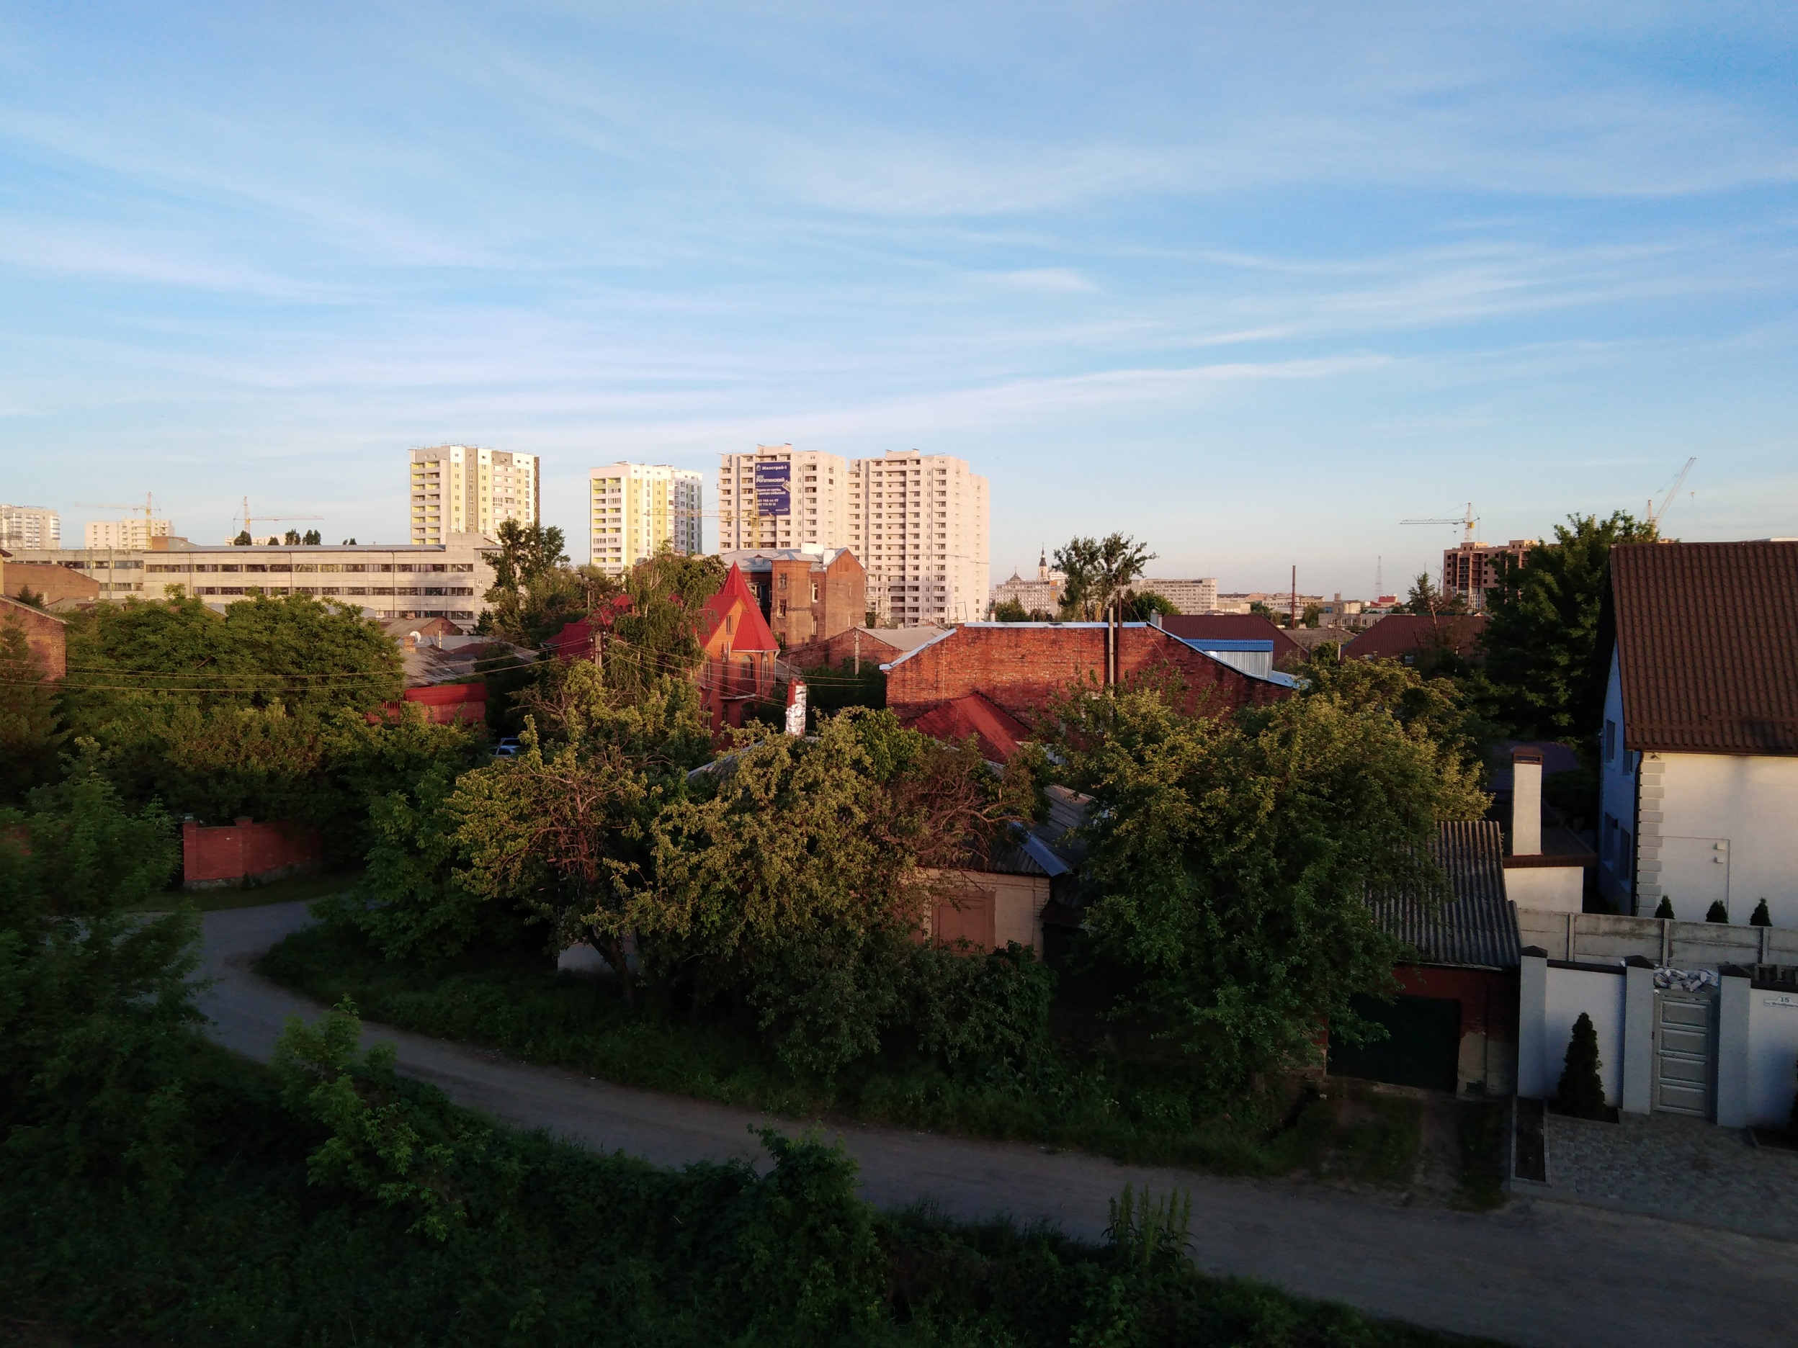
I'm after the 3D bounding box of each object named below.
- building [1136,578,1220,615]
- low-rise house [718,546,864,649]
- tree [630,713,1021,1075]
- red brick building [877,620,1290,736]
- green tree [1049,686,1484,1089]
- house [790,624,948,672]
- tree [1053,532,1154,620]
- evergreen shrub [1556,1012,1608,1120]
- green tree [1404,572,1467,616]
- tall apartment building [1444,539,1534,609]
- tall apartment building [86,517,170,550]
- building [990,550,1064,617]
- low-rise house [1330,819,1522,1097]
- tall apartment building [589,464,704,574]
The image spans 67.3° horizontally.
[{"bbox_3d":[176.728,-44.828,870.417,52.000,32.270,15.000,2,3,37],"label":"building"},{"bbox_3d":[-14.057,-7.677,176.518,16.500,17.260,11.500,2,3,25],"label":"low-rise house"},{"bbox_3d":[-1.501,4.175,27.513,7.600,6.790,6.500,0,3,-3],"label":"tree"},{"bbox_3d":[8.803,2.277,53.413,15.150,8.620,12.000,2,3,25],"label":"red brick building"},{"bbox_3d":[7.024,4.000,25.801,7.900,7.610,7.200,1,3,15],"label":"green tree"},{"bbox_3d":[0.000,0.330,96.653,10.800,7.700,18.500,1,3,18],"label":"house"},{"bbox_3d":[17.514,-4.329,114.932,8.600,15.070,8.000,0,3,0],"label":"tree"},{"bbox_3d":[12.303,7.003,24.334,0.800,1.800,0.780,2,3,27],"label":"evergreen shrub"},{"bbox_3d":[45.327,-2.288,114.999,5.200,12.740,5.200,1,3,21],"label":"green tree"},{"bbox_3d":[212.102,-28.627,477.433,15.000,35.300,33.000,-2,4,-44],"label":"tall apartment building"},{"bbox_3d":[-367.021,-49.003,643.307,38.000,48.310,16.000,-1,3,-15],"label":"tall apartment building"},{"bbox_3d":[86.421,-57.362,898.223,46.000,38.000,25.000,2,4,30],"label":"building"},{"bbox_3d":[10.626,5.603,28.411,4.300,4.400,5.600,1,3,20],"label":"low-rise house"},{"bbox_3d":[-75.960,-37.031,406.410,18.020,49.500,28.510,2,4,37],"label":"tall apartment building"}]

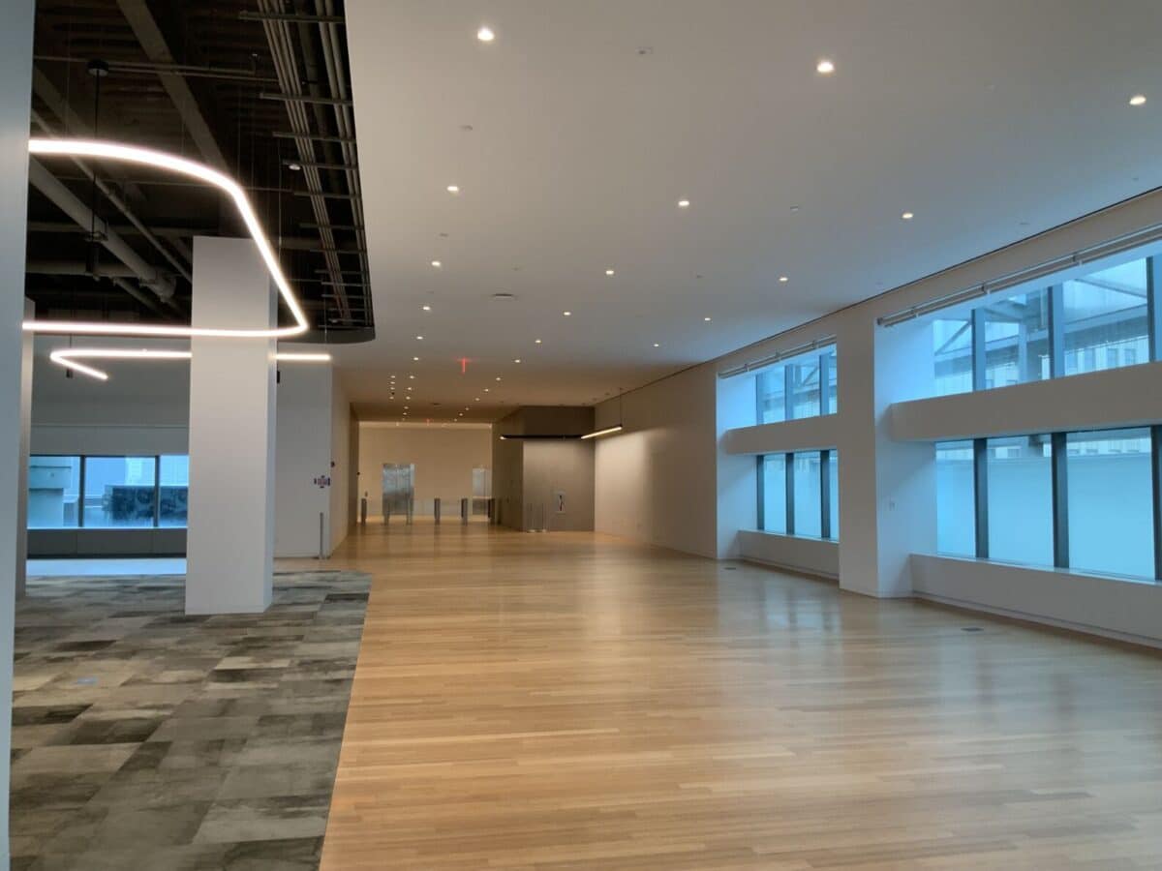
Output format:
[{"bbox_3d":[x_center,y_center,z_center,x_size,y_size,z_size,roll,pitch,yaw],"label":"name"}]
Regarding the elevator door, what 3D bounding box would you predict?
[{"bbox_3d":[-9.440,2.800,50.265,1.665,2.645,0.150,1,-3,-11],"label":"elevator door"}]

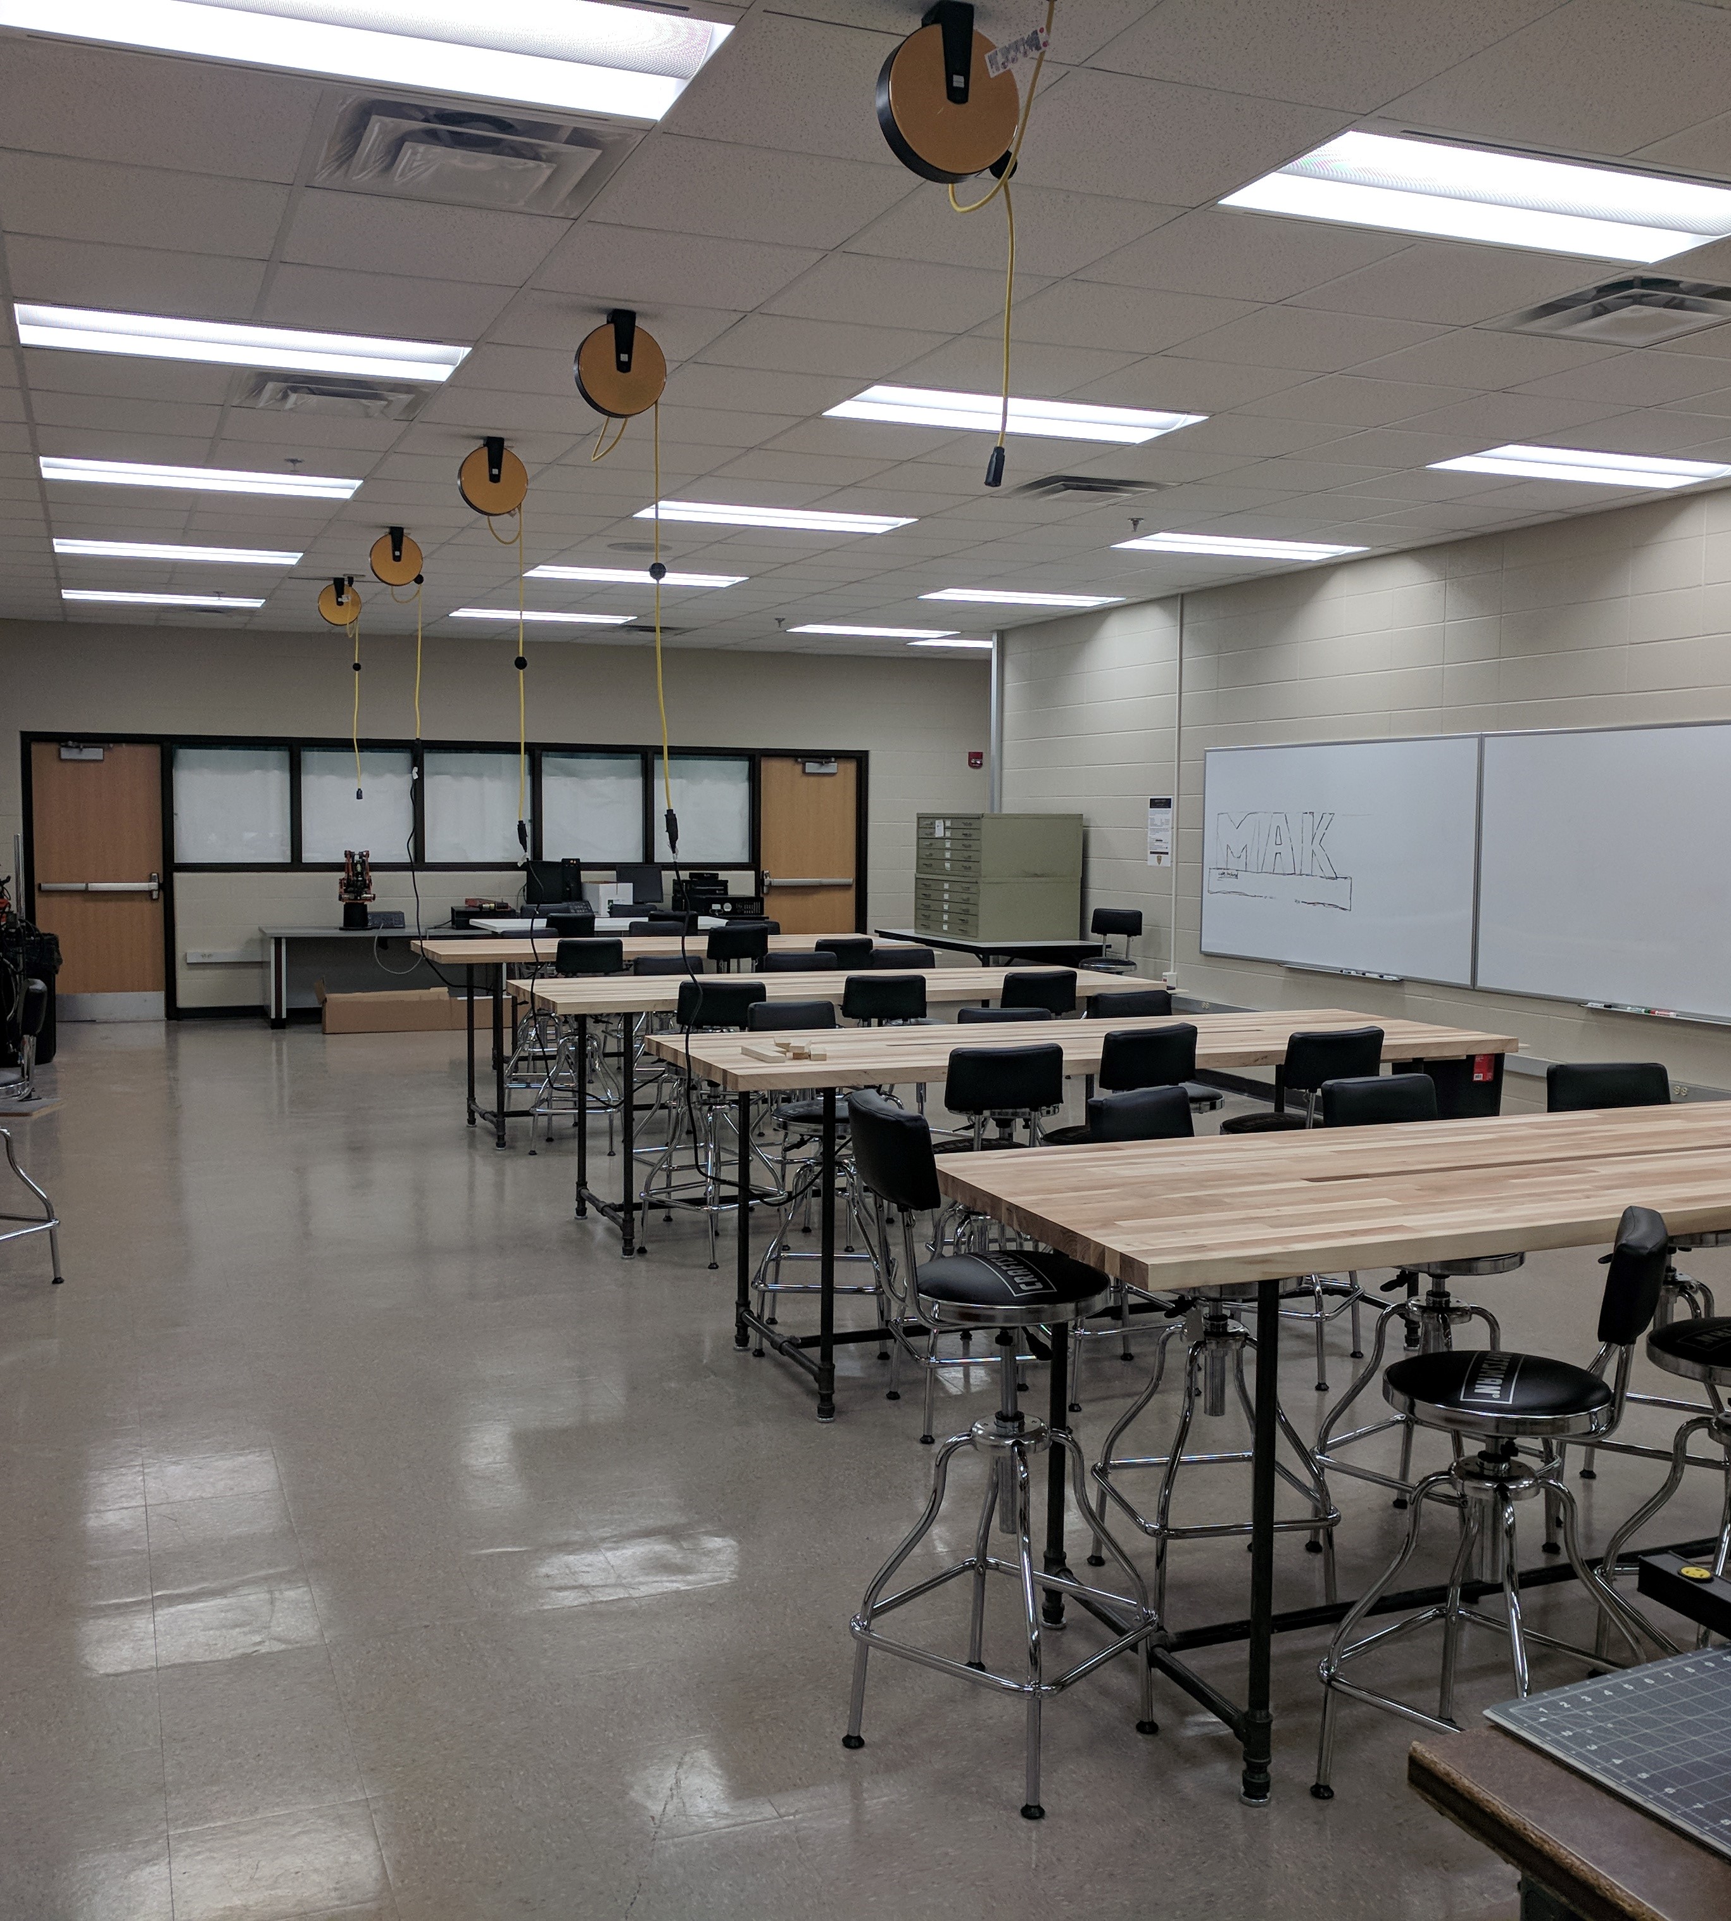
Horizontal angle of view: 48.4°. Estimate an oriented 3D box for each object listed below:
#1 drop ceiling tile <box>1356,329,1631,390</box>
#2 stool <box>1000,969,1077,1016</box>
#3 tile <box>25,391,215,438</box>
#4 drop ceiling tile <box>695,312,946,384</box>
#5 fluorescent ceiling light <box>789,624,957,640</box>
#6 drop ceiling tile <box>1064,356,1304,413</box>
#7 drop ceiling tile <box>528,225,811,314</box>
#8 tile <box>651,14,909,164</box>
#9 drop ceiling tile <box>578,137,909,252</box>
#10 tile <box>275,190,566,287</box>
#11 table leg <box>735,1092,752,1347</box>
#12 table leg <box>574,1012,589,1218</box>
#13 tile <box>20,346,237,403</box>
[{"bbox_3d":[1.799,-1.746,5.593,0.600,0.020,0.600,-1,5,-21],"label":"drop ceiling tile"},{"bbox_3d":[0.561,0.534,7.409,0.420,1.030,0.470,-1,5,-22],"label":"stool"},{"bbox_3d":[-2.498,-1.851,6.514,0.600,0.020,0.600,-1,5,-21],"label":"tile"},{"bbox_3d":[-0.126,-1.753,5.488,0.600,0.020,0.600,-1,5,-21],"label":"drop ceiling tile"},{"bbox_3d":[0.043,-2.427,14.074,1.215,0.060,0.605,-1,5,-22],"label":"fluorescent ceiling light"},{"bbox_3d":[1.008,-1.779,5.934,0.600,0.020,0.600,-1,5,-21],"label":"drop ceiling tile"},{"bbox_3d":[-0.465,-1.697,4.701,0.600,0.020,0.600,-1,5,-22],"label":"drop ceiling tile"},{"bbox_3d":[-0.018,-1.603,3.565,0.600,0.018,0.600,-1,5,-22],"label":"tile"},{"bbox_3d":[-0.240,-1.652,4.136,0.600,0.020,0.600,-1,5,-22],"label":"drop ceiling tile"},{"bbox_3d":[-1.030,-1.684,4.481,0.605,0.020,0.605,-1,5,-22],"label":"tile"},{"bbox_3d":[-0.367,0.719,5.769,0.046,0.900,0.046,0,4,0],"label":"table leg"},{"bbox_3d":[-1.098,0.571,7.447,0.050,0.868,0.050,-1,5,-22],"label":"table leg"},{"bbox_3d":[-2.274,-1.804,5.932,0.603,0.024,0.603,-1,5,-22],"label":"tile"}]

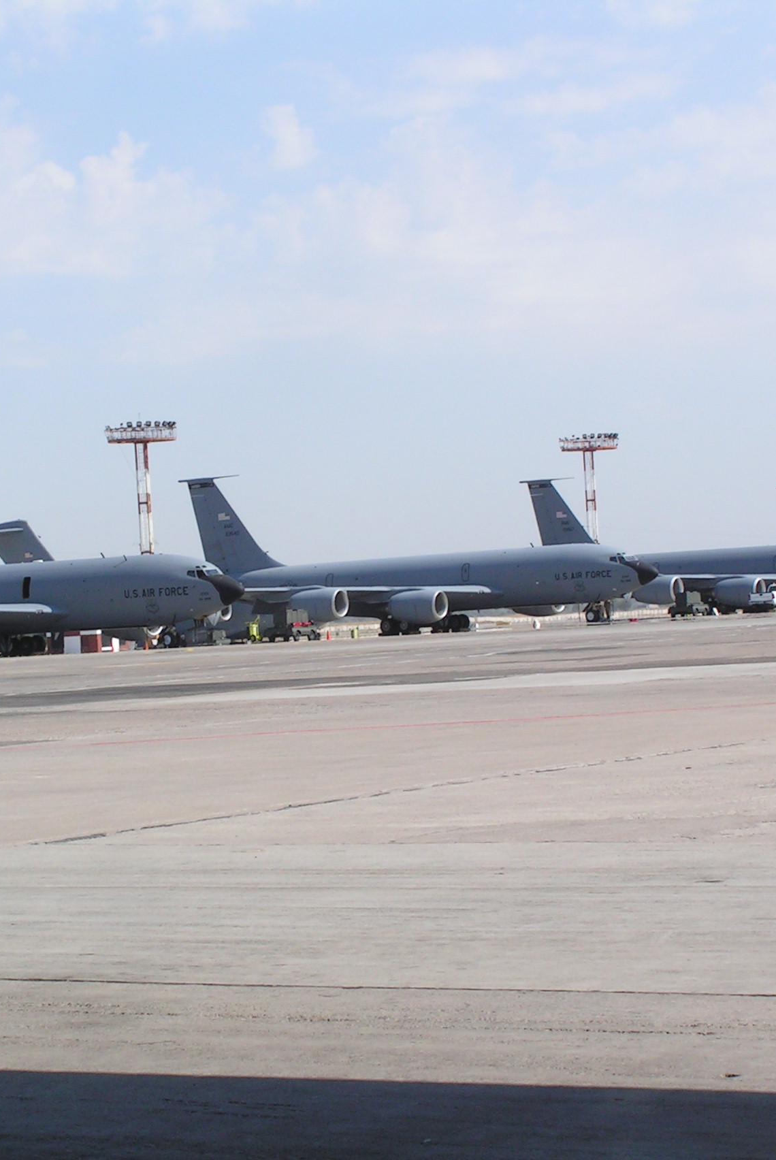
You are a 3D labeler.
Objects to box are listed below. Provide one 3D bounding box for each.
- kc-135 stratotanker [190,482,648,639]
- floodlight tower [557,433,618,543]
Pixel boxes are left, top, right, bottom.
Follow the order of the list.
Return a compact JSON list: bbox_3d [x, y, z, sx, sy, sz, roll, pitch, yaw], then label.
[{"bbox_3d":[1.430,-2.517,236.541,41.600,12.700,39.880,-4,-1,33],"label":"kc-135 stratotanker"},{"bbox_3d":[24.674,-6.661,384.875,6.900,21.990,6.000,-3,-1,-27],"label":"floodlight tower"}]

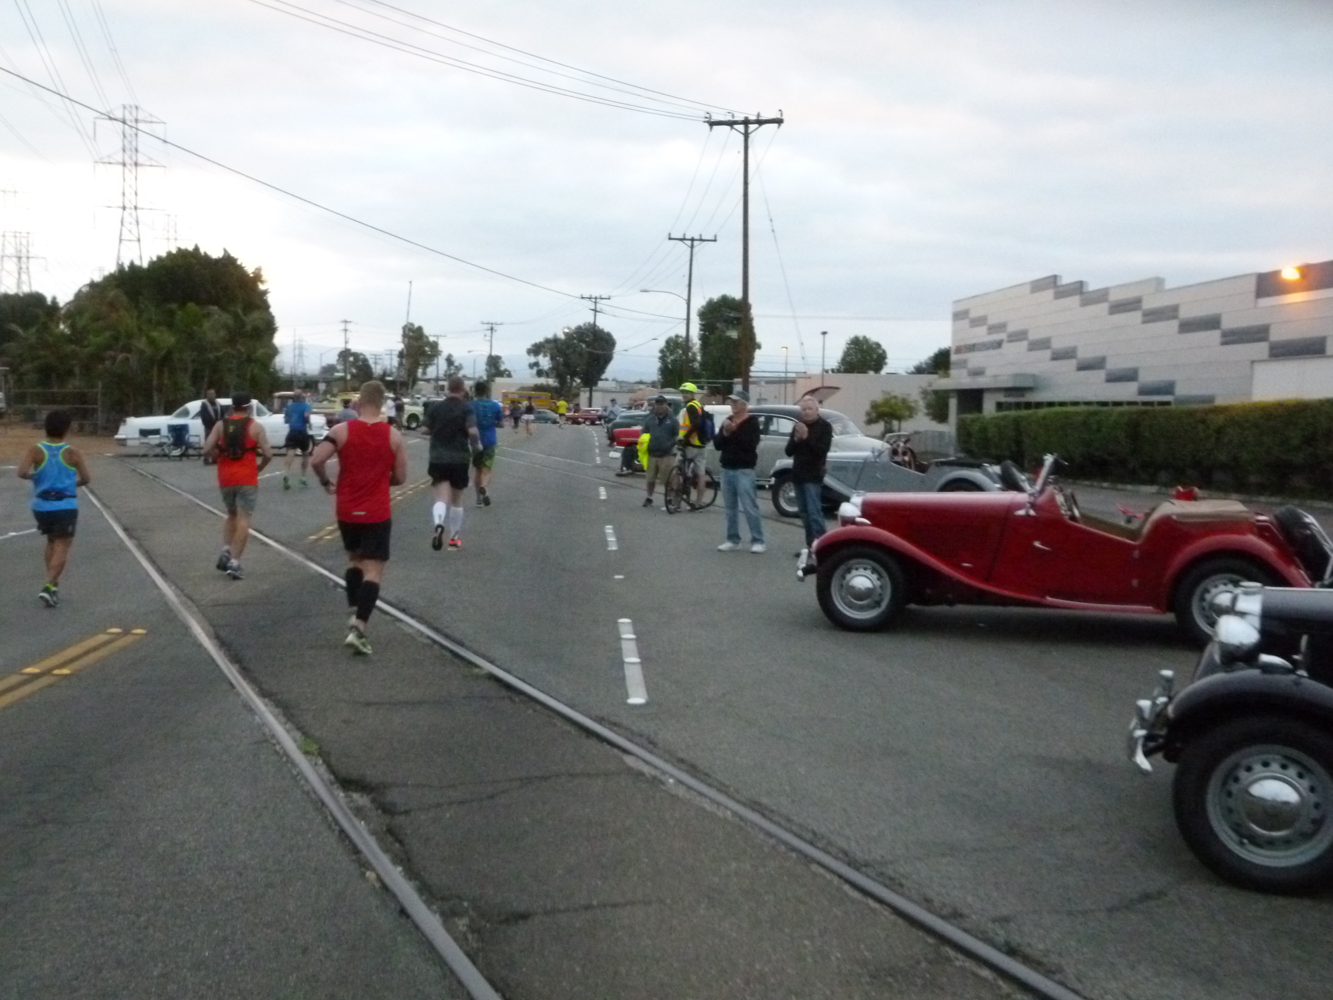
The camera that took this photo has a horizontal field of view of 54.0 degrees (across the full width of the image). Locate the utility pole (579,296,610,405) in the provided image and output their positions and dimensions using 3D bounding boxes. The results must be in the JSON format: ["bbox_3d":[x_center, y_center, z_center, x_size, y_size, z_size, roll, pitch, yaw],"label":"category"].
[{"bbox_3d":[-6.912,-13.621,125.448,2.900,11.670,0.350,0,5,-14],"label":"utility pole"}]

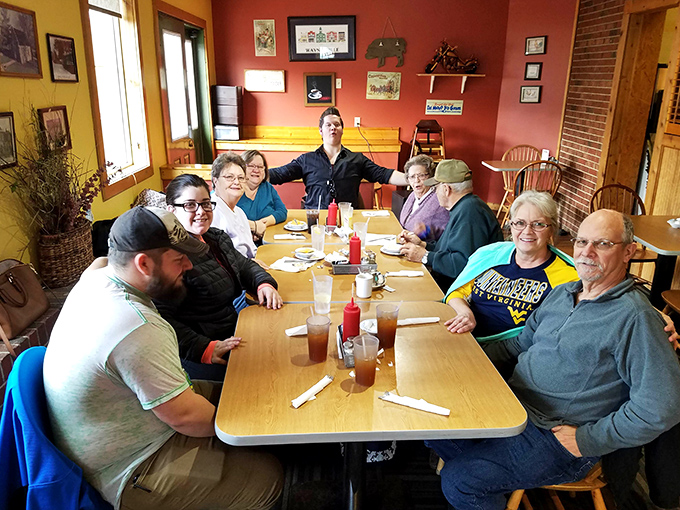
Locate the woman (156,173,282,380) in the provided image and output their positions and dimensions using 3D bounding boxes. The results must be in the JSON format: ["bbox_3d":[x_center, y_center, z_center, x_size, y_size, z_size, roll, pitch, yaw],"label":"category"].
[{"bbox_3d":[-0.470,0.351,2.158,0.750,1.350,0.560,9,20,24],"label":"woman"}]

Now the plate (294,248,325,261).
[{"bbox_3d":[-0.171,-0.002,2.924,0.180,0.026,0.180,0,19,-3],"label":"plate"}]

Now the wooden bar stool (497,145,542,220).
[{"bbox_3d":[2.269,-0.847,6.393,0.520,0.950,0.560,3,18,8],"label":"wooden bar stool"}]

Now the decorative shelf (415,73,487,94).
[{"bbox_3d":[1.360,-2.151,6.436,0.865,0.235,0.200,-1,18,-4],"label":"decorative shelf"}]

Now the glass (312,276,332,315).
[{"bbox_3d":[-0.069,0.169,2.139,0.081,0.148,0.081,-1,18,-4],"label":"glass"}]

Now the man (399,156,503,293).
[{"bbox_3d":[0.634,0.096,2.969,0.720,1.270,0.580,2,18,6],"label":"man"}]

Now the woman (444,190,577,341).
[{"bbox_3d":[0.680,0.408,2.041,0.600,1.260,0.720,18,25,42],"label":"woman"}]

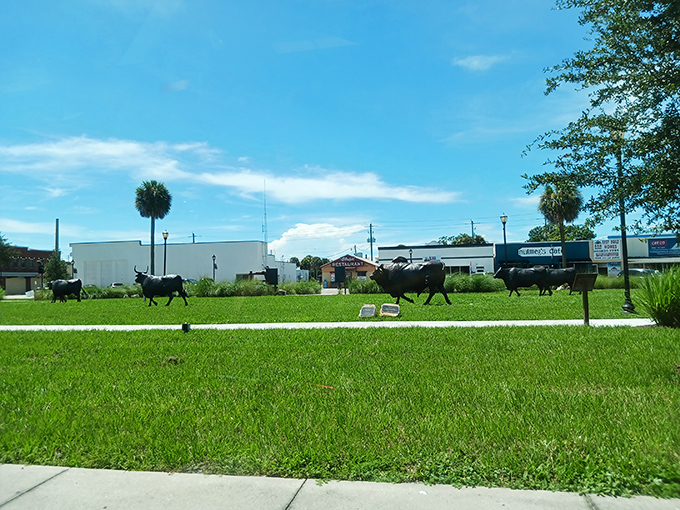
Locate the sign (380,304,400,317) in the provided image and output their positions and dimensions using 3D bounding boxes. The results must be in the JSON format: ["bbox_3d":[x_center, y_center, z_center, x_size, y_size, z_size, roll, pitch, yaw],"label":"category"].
[{"bbox_3d":[1.342,1.483,14.100,0.530,0.300,0.380,-2,-2,10],"label":"sign"}]

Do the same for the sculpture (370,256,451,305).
[{"bbox_3d":[2.552,0.930,19.200,2.750,1.680,0.800,-2,-2,14],"label":"sculpture"}]

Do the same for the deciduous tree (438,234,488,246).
[{"bbox_3d":[24.216,-0.077,104.000,9.500,8.200,9.000,-2,-2,11],"label":"deciduous tree"}]

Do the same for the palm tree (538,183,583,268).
[{"bbox_3d":[14.408,-1.374,34.500,3.000,6.700,3.000,-2,-2,11],"label":"palm tree"}]

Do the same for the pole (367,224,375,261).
[{"bbox_3d":[5.923,-0.703,103.000,2.000,10.300,0.600,-2,-2,11],"label":"pole"}]

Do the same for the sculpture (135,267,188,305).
[{"bbox_3d":[-7.484,1.298,22.300,2.150,1.650,0.800,-2,-2,14],"label":"sculpture"}]

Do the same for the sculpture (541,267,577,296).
[{"bbox_3d":[9.382,1.096,23.200,2.150,1.270,0.650,-2,-2,11],"label":"sculpture"}]

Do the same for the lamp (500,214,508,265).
[{"bbox_3d":[10.141,-0.282,32.500,0.450,4.600,0.450,-2,-2,11],"label":"lamp"}]

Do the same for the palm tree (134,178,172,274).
[{"bbox_3d":[-13.537,-1.394,38.500,2.750,8.400,2.750,-2,-2,11],"label":"palm tree"}]

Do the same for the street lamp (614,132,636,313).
[{"bbox_3d":[7.146,-0.841,13.300,0.450,4.600,0.450,-2,-2,11],"label":"street lamp"}]

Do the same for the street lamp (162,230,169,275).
[{"bbox_3d":[-12.666,0.486,38.500,0.450,4.600,0.450,-2,-2,11],"label":"street lamp"}]

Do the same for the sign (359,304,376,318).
[{"bbox_3d":[0.744,1.487,14.100,0.460,0.320,0.380,-2,-2,15],"label":"sign"}]

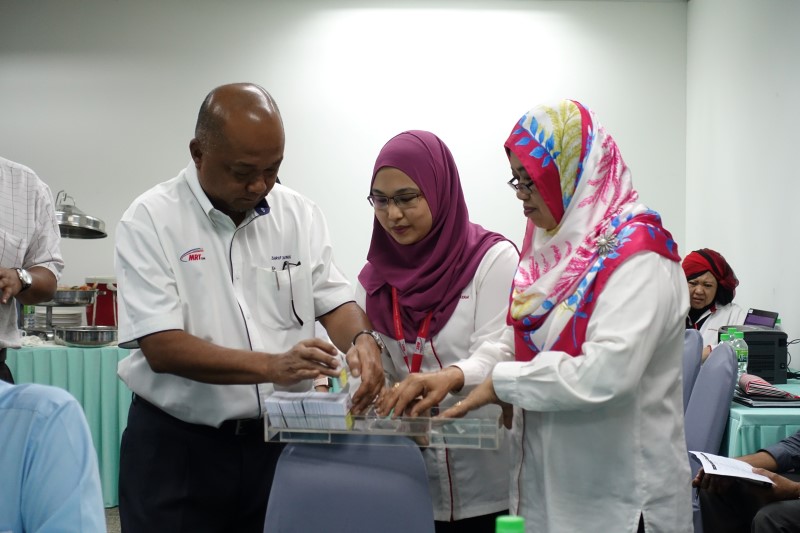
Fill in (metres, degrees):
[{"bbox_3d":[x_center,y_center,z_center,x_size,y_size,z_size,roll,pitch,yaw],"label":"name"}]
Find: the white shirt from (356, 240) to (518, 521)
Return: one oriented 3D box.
[{"bbox_3d":[0.082,0.242,3.300,0.450,0.600,0.330,1,2,24],"label":"white shirt"}]

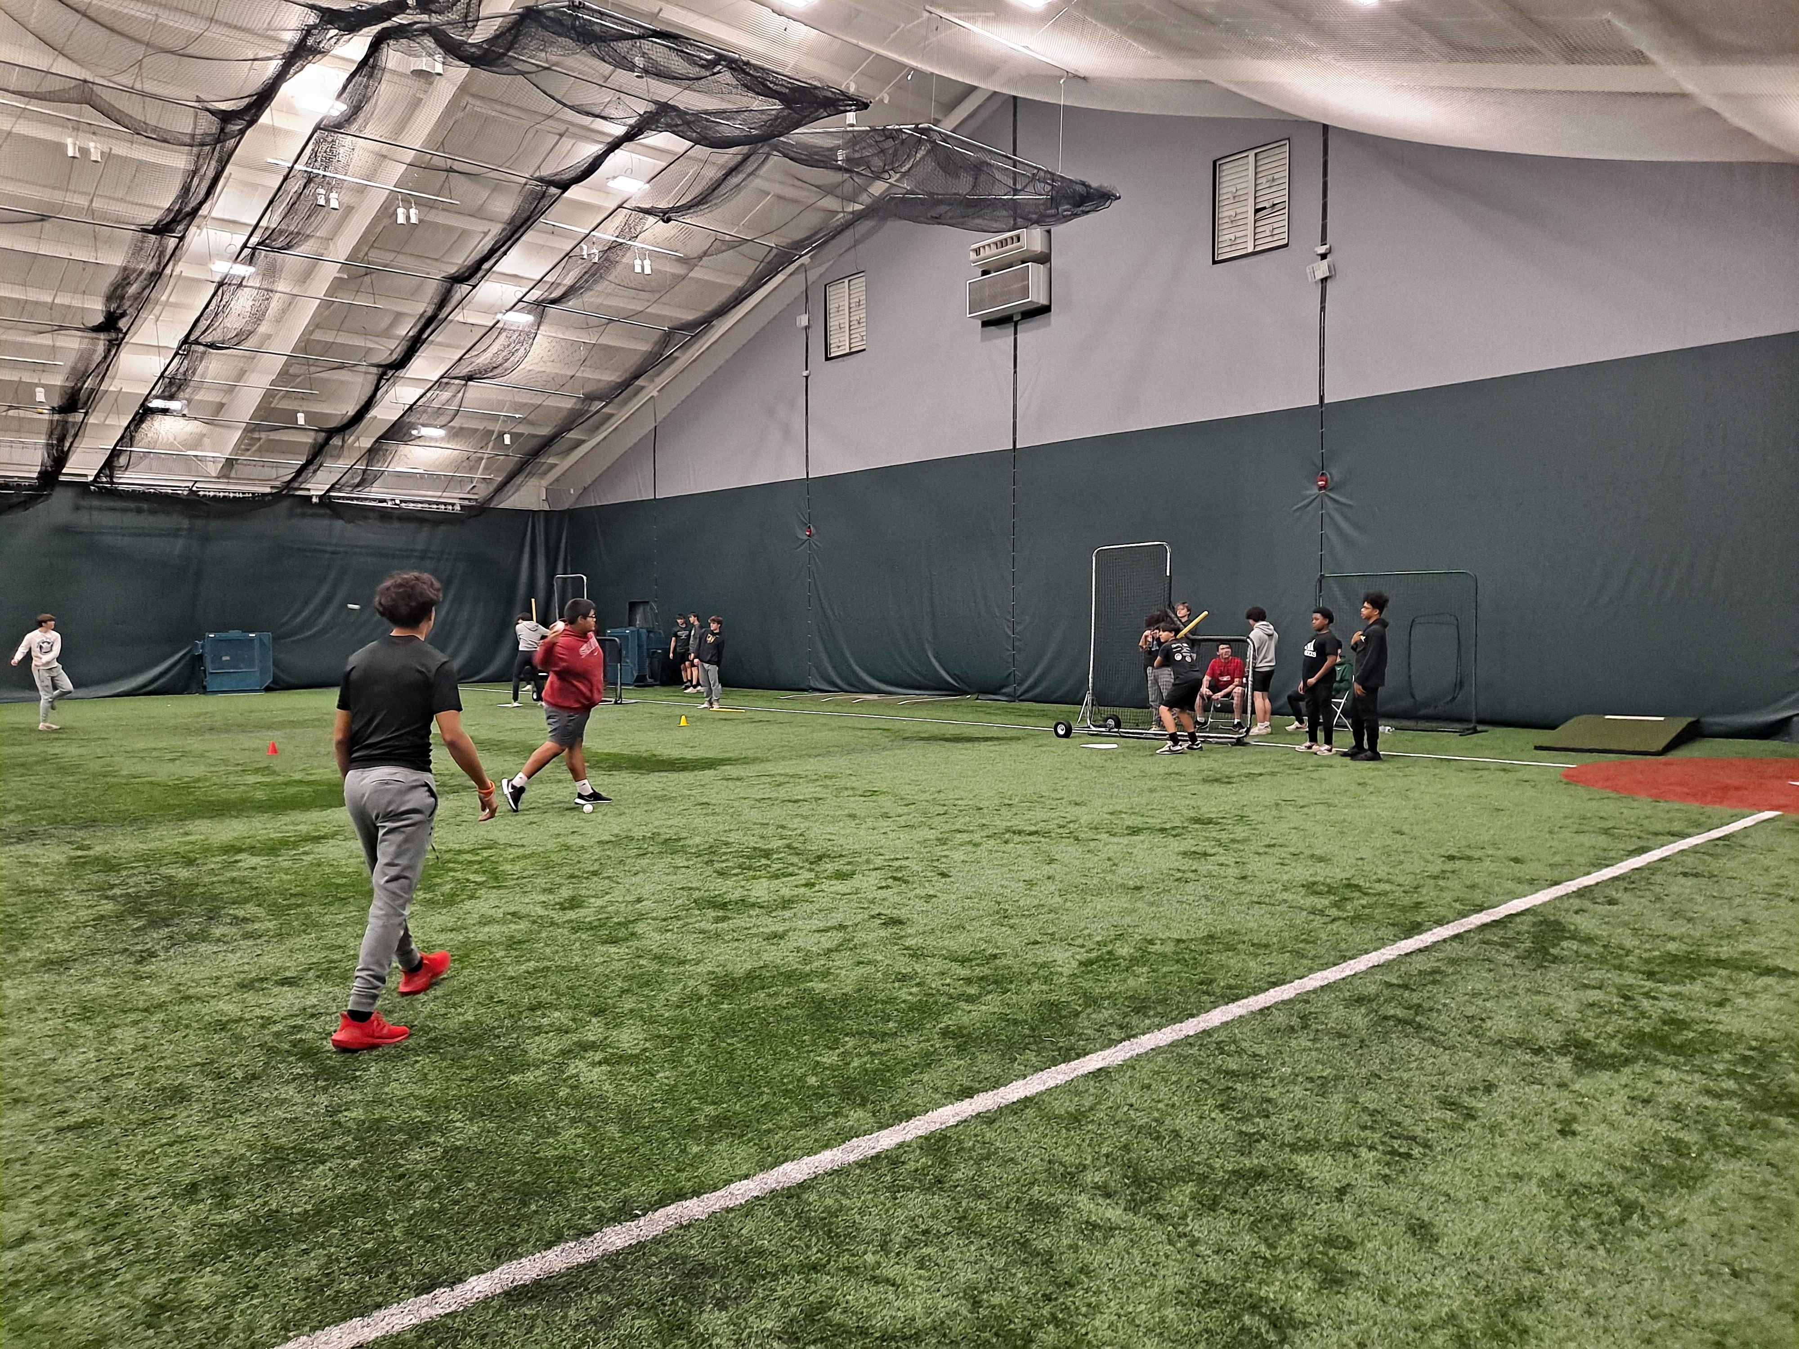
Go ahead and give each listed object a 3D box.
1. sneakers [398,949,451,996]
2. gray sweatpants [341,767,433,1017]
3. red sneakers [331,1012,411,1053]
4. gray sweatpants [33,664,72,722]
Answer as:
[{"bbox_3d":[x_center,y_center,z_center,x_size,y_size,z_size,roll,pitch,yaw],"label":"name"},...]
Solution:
[{"bbox_3d":[-1.937,1.202,5.302,0.105,0.120,0.285,0,11,13],"label":"sneakers"},{"bbox_3d":[-1.931,0.764,4.924,0.380,0.850,0.680,0,2,14],"label":"gray sweatpants"},{"bbox_3d":[-1.859,1.239,4.578,0.105,0.120,0.280,1,3,42],"label":"red sneakers"},{"bbox_3d":[-12.910,0.283,19.841,0.500,0.900,0.460,1,2,27],"label":"gray sweatpants"}]

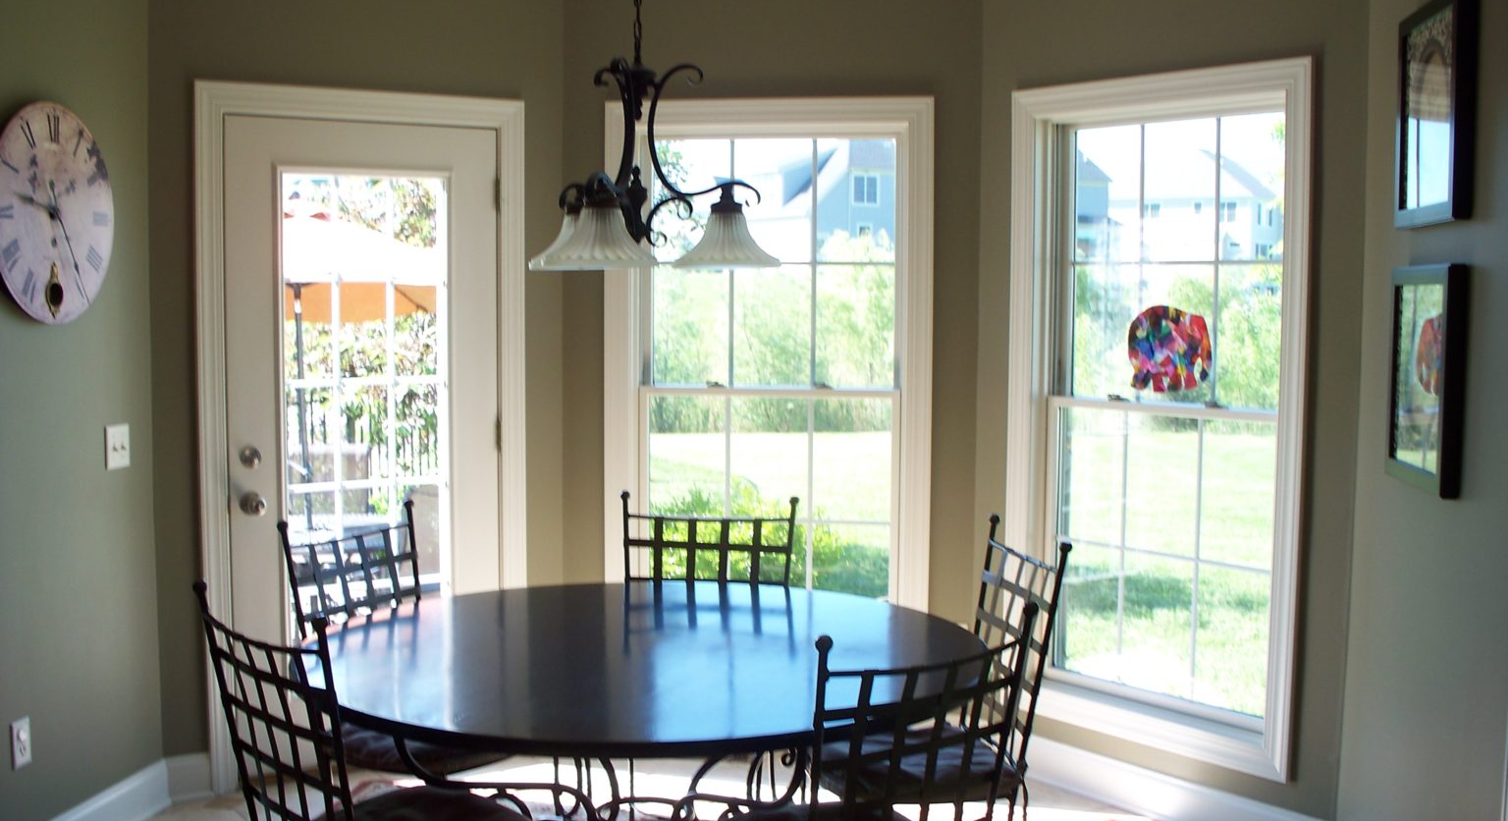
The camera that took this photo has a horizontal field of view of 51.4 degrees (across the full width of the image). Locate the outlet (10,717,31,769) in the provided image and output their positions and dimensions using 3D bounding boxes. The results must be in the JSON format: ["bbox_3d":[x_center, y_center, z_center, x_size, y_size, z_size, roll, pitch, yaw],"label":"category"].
[{"bbox_3d":[-1.808,0.823,3.875,0.015,0.119,0.075,1,5,10],"label":"outlet"}]

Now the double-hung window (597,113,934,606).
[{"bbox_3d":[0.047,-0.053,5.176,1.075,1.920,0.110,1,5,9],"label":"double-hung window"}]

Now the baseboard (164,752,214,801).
[{"bbox_3d":[-1.655,1.077,4.606,0.140,0.135,0.018,-3,6,-35],"label":"baseboard"}]

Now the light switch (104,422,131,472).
[{"bbox_3d":[-1.745,0.100,4.307,0.012,0.119,0.118,1,5,10],"label":"light switch"}]

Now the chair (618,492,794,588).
[{"bbox_3d":[-0.164,0.732,4.090,0.480,0.966,0.540,1,5,10],"label":"chair"}]

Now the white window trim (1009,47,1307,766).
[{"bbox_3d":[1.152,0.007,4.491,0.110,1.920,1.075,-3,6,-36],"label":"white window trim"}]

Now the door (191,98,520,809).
[{"bbox_3d":[-1.213,0.076,4.885,1.065,2.130,0.100,-3,6,-35],"label":"door"}]

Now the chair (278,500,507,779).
[{"bbox_3d":[-0.811,0.745,3.836,0.540,0.966,0.480,3,6,33],"label":"chair"}]

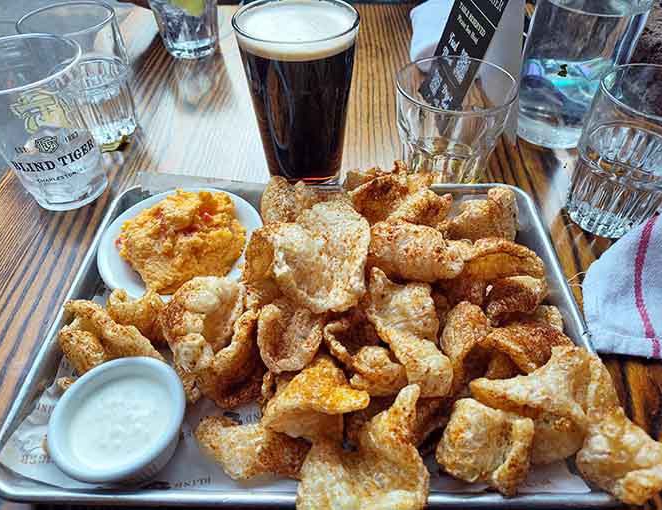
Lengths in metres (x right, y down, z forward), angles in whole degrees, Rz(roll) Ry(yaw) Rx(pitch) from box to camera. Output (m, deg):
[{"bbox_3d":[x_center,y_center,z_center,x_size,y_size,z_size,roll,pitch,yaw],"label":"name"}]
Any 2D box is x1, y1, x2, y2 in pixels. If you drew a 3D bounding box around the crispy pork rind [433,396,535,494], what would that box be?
[{"bbox_3d":[0.078,0.099,0.231,0.046,0.033,0.042,0,48,1],"label":"crispy pork rind"}]

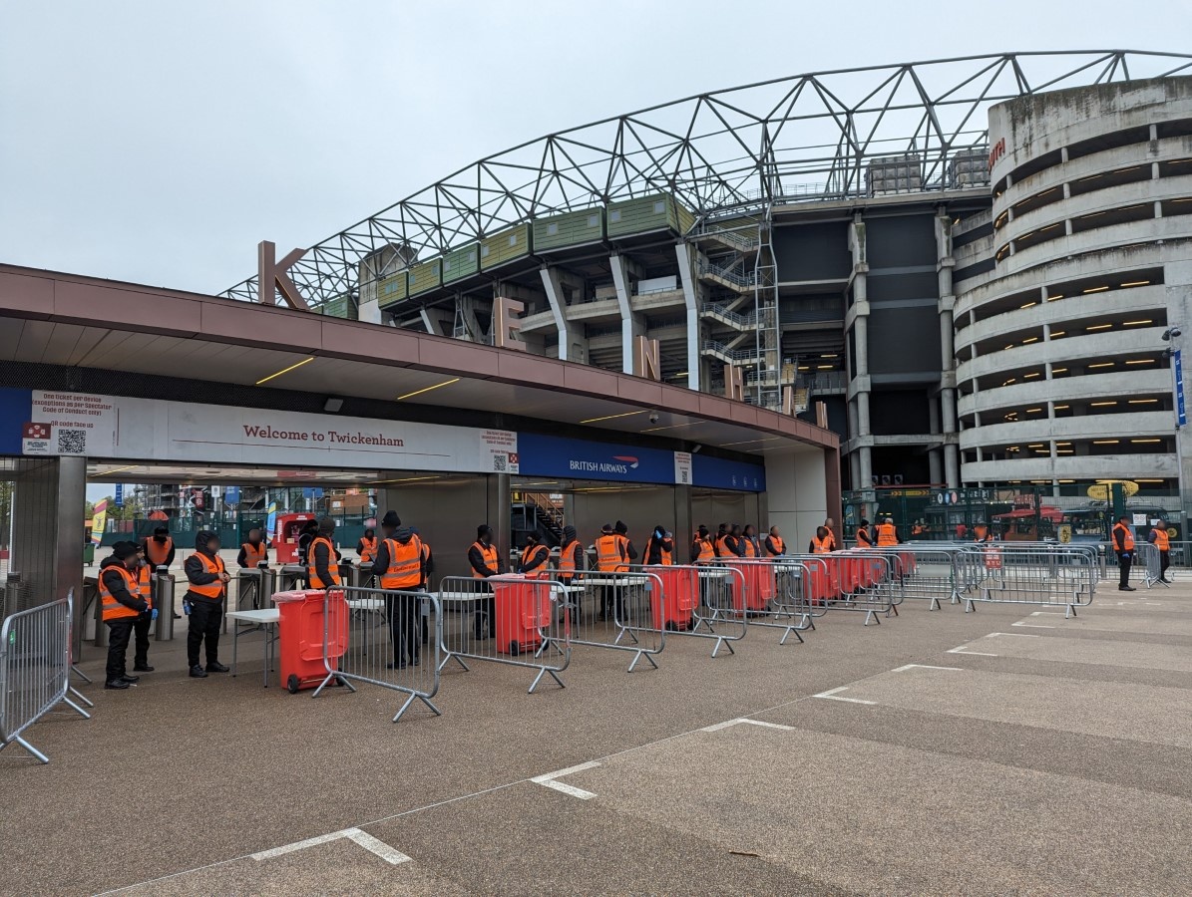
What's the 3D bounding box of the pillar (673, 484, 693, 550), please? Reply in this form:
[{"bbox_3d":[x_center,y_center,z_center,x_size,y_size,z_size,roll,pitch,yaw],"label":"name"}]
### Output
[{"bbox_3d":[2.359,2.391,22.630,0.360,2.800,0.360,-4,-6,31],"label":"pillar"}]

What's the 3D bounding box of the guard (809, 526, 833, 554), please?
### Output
[{"bbox_3d":[5.265,2.648,19.330,0.550,1.650,0.420,-2,-6,15],"label":"guard"}]

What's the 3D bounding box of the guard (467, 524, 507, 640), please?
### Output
[{"bbox_3d":[-1.697,2.067,12.803,0.400,1.730,0.520,-5,-7,41],"label":"guard"}]

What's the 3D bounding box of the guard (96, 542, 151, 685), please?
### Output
[{"bbox_3d":[-5.301,1.833,9.281,0.460,1.610,0.460,-1,-5,0],"label":"guard"}]

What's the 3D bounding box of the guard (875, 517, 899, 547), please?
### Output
[{"bbox_3d":[8.161,2.862,23.281,0.560,1.760,0.360,-3,-6,19],"label":"guard"}]

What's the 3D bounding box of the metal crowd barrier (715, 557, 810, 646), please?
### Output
[{"bbox_3d":[2.275,2.281,12.407,0.470,1.130,2.300,3,-7,-40],"label":"metal crowd barrier"}]

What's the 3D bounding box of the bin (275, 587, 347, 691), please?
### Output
[{"bbox_3d":[-3.140,2.032,8.968,0.760,1.060,0.580,-6,-7,43],"label":"bin"}]

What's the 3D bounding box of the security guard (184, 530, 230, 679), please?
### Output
[{"bbox_3d":[-4.635,1.844,9.946,0.400,1.700,0.540,-3,-5,17],"label":"security guard"}]

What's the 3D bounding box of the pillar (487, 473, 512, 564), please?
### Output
[{"bbox_3d":[-2.025,1.986,17.226,0.360,2.800,0.360,-5,-7,39],"label":"pillar"}]

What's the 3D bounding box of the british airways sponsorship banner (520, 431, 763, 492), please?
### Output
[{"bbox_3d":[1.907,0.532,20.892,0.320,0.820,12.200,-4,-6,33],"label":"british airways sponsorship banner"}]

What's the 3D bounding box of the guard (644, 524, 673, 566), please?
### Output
[{"bbox_3d":[1.242,2.407,16.621,0.550,1.710,0.400,-1,-5,6],"label":"guard"}]

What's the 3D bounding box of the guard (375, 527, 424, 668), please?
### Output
[{"bbox_3d":[-2.483,1.771,10.459,0.580,1.890,0.420,3,-7,-37],"label":"guard"}]

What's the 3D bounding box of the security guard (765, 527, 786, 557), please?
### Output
[{"bbox_3d":[4.226,2.644,19.577,0.540,1.660,0.360,1,-6,-23],"label":"security guard"}]

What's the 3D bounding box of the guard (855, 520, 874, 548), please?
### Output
[{"bbox_3d":[7.429,2.854,22.880,0.450,1.730,0.480,-3,-6,18],"label":"guard"}]

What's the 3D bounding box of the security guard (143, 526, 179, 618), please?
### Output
[{"bbox_3d":[-8.706,2.462,16.519,0.580,1.790,0.380,2,-6,-30],"label":"security guard"}]

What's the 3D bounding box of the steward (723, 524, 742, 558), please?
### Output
[{"bbox_3d":[3.027,2.535,18.379,0.380,1.700,0.500,-3,-6,23],"label":"steward"}]

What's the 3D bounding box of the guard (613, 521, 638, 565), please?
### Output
[{"bbox_3d":[0.528,2.229,15.097,0.520,1.790,0.400,-2,-6,18],"label":"guard"}]

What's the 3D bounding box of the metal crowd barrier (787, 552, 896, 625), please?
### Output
[{"bbox_3d":[4.030,2.430,14.260,2.260,1.100,0.460,-6,-7,44],"label":"metal crowd barrier"}]

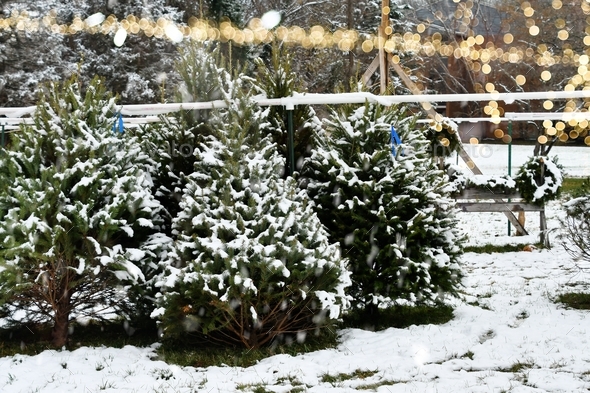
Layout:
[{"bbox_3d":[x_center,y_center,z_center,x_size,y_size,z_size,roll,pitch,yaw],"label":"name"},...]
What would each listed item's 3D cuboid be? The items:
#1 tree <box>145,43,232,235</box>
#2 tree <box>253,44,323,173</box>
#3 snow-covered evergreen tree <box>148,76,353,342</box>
[{"bbox_3d":[-0.850,-0.170,9.000,1.150,2.150,1.150,0,3,0],"label":"tree"},{"bbox_3d":[-0.070,-0.170,9.100,1.100,2.150,1.100,0,3,0],"label":"tree"},{"bbox_3d":[-0.300,0.117,7.450,1.320,1.850,1.300,0,3,0],"label":"snow-covered evergreen tree"}]

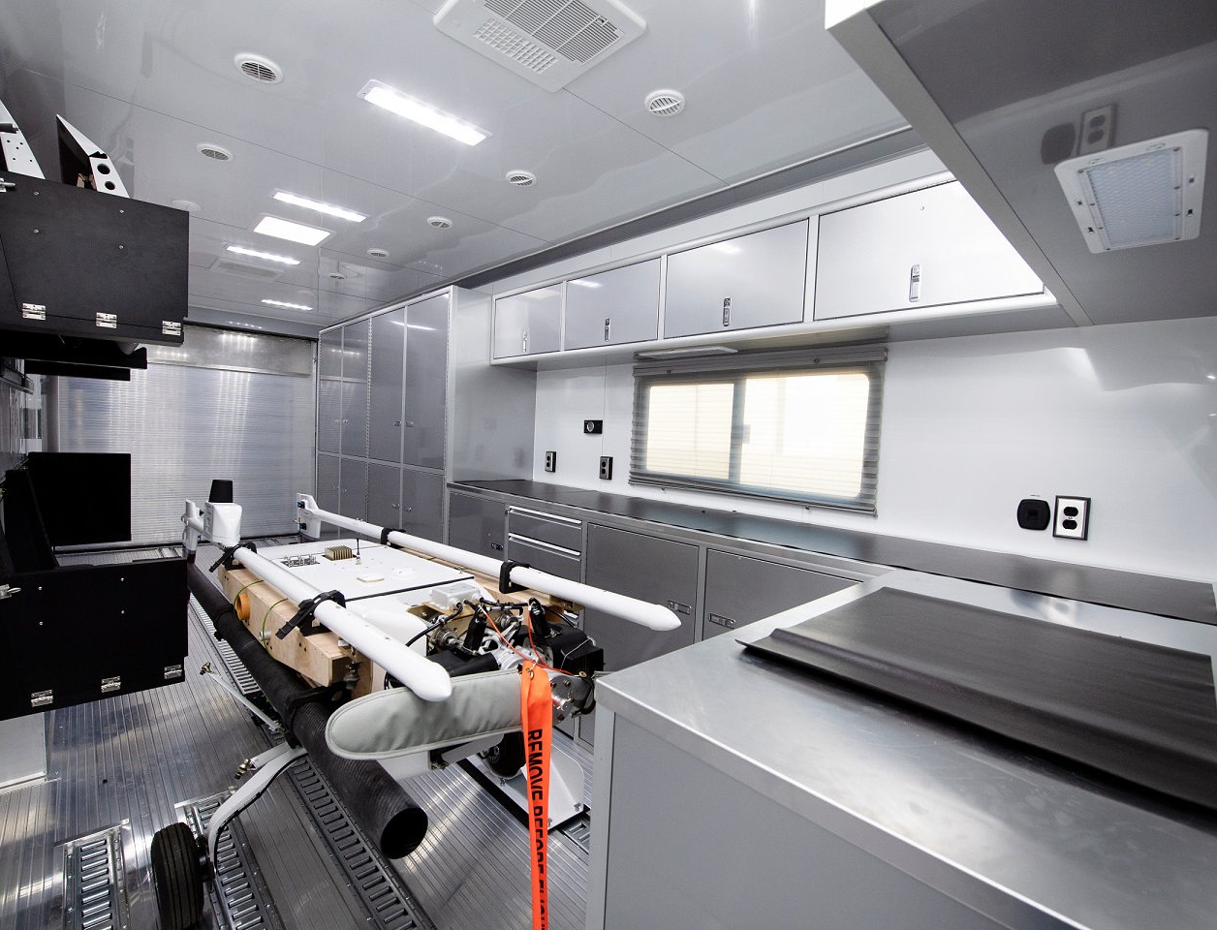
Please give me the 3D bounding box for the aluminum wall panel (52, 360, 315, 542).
[{"bbox_3d":[-3.876,-0.095,5.159,1.920,1.660,0.050,0,4,-45],"label":"aluminum wall panel"}]

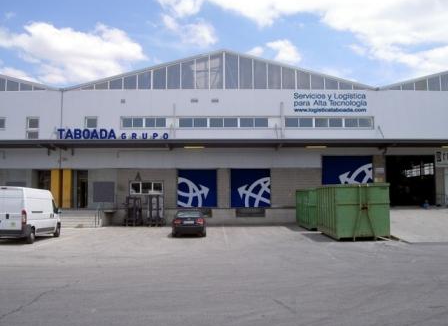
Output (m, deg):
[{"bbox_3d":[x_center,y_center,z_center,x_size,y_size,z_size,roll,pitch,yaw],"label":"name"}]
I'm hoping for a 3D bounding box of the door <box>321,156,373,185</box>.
[{"bbox_3d":[8.909,1.353,36.292,3.610,3.724,0.120,0,-4,0],"label":"door"}]

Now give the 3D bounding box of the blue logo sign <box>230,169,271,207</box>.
[{"bbox_3d":[1.940,1.836,36.259,2.831,2.770,0.100,0,-4,0],"label":"blue logo sign"}]

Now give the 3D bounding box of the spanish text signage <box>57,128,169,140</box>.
[{"bbox_3d":[-7.327,-1.893,33.407,7.347,0.719,0.200,0,-4,0],"label":"spanish text signage"}]

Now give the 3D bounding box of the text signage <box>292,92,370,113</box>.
[{"bbox_3d":[7.766,-4.363,36.633,5.371,1.526,0.080,0,-4,0],"label":"text signage"}]

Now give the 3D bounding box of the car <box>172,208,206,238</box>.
[{"bbox_3d":[-1.821,3.269,28.243,1.750,1.430,4.400,0,-4,0],"label":"car"}]

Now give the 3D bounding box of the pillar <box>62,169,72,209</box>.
[{"bbox_3d":[-11.257,1.906,36.505,0.647,2.848,0.550,0,-4,0],"label":"pillar"}]

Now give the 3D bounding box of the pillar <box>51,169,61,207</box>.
[{"bbox_3d":[-12.115,1.892,36.506,0.625,2.820,0.550,0,-4,0],"label":"pillar"}]

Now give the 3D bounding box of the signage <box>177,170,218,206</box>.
[{"bbox_3d":[-1.929,1.836,36.259,2.823,2.770,0.100,0,-4,0],"label":"signage"}]

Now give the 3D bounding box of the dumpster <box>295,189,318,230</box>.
[{"bbox_3d":[6.470,3.009,33.172,2.540,2.620,5.400,0,-4,0],"label":"dumpster"}]

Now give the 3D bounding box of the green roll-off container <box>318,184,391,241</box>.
[{"bbox_3d":[6.770,2.563,27.088,2.570,2.680,5.700,0,-4,1],"label":"green roll-off container"}]

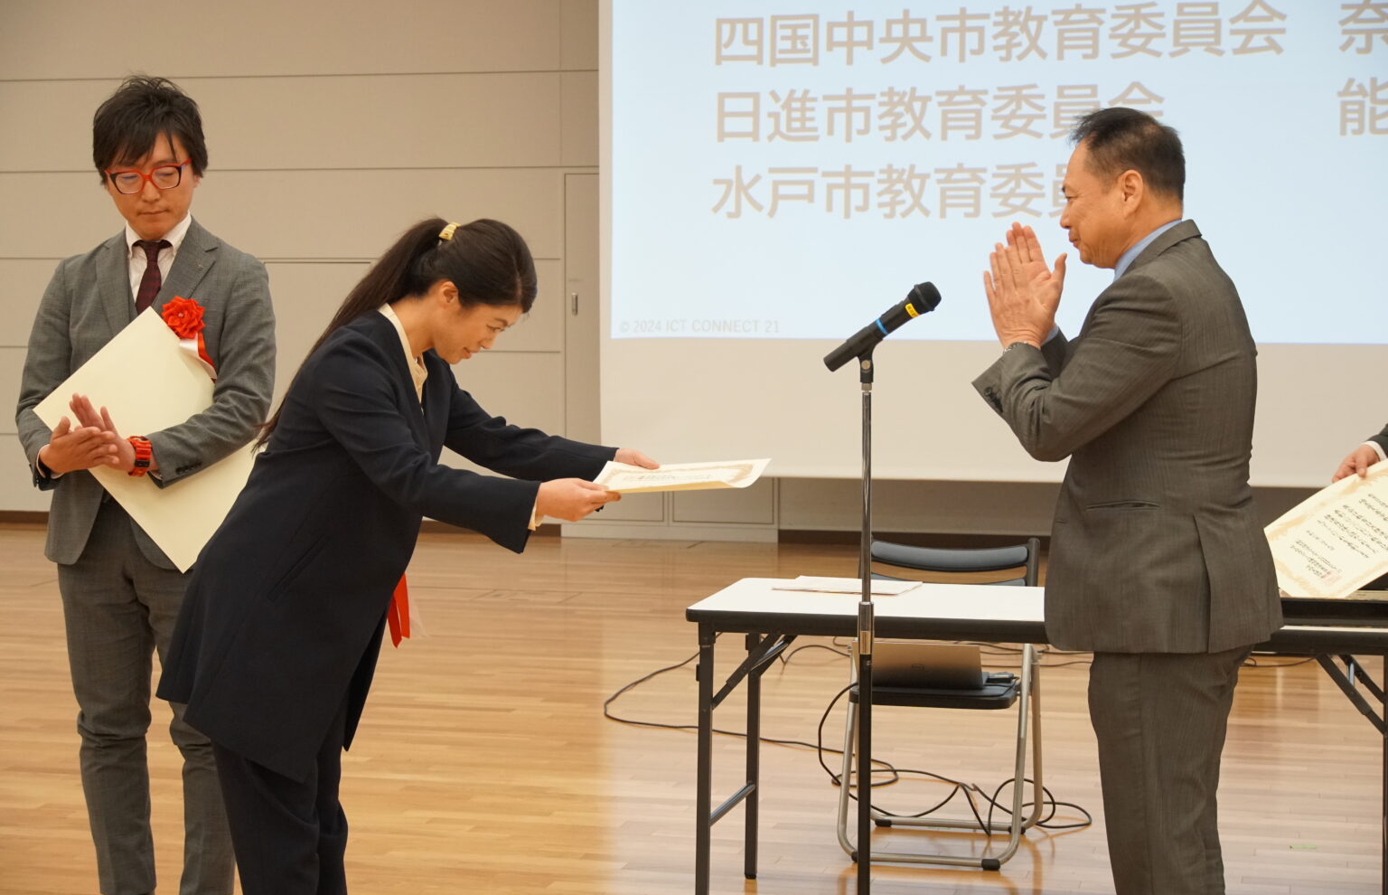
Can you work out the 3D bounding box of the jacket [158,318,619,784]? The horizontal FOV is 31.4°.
[{"bbox_3d":[-0.565,0.190,4.500,0.700,0.860,0.480,13,7,11],"label":"jacket"}]

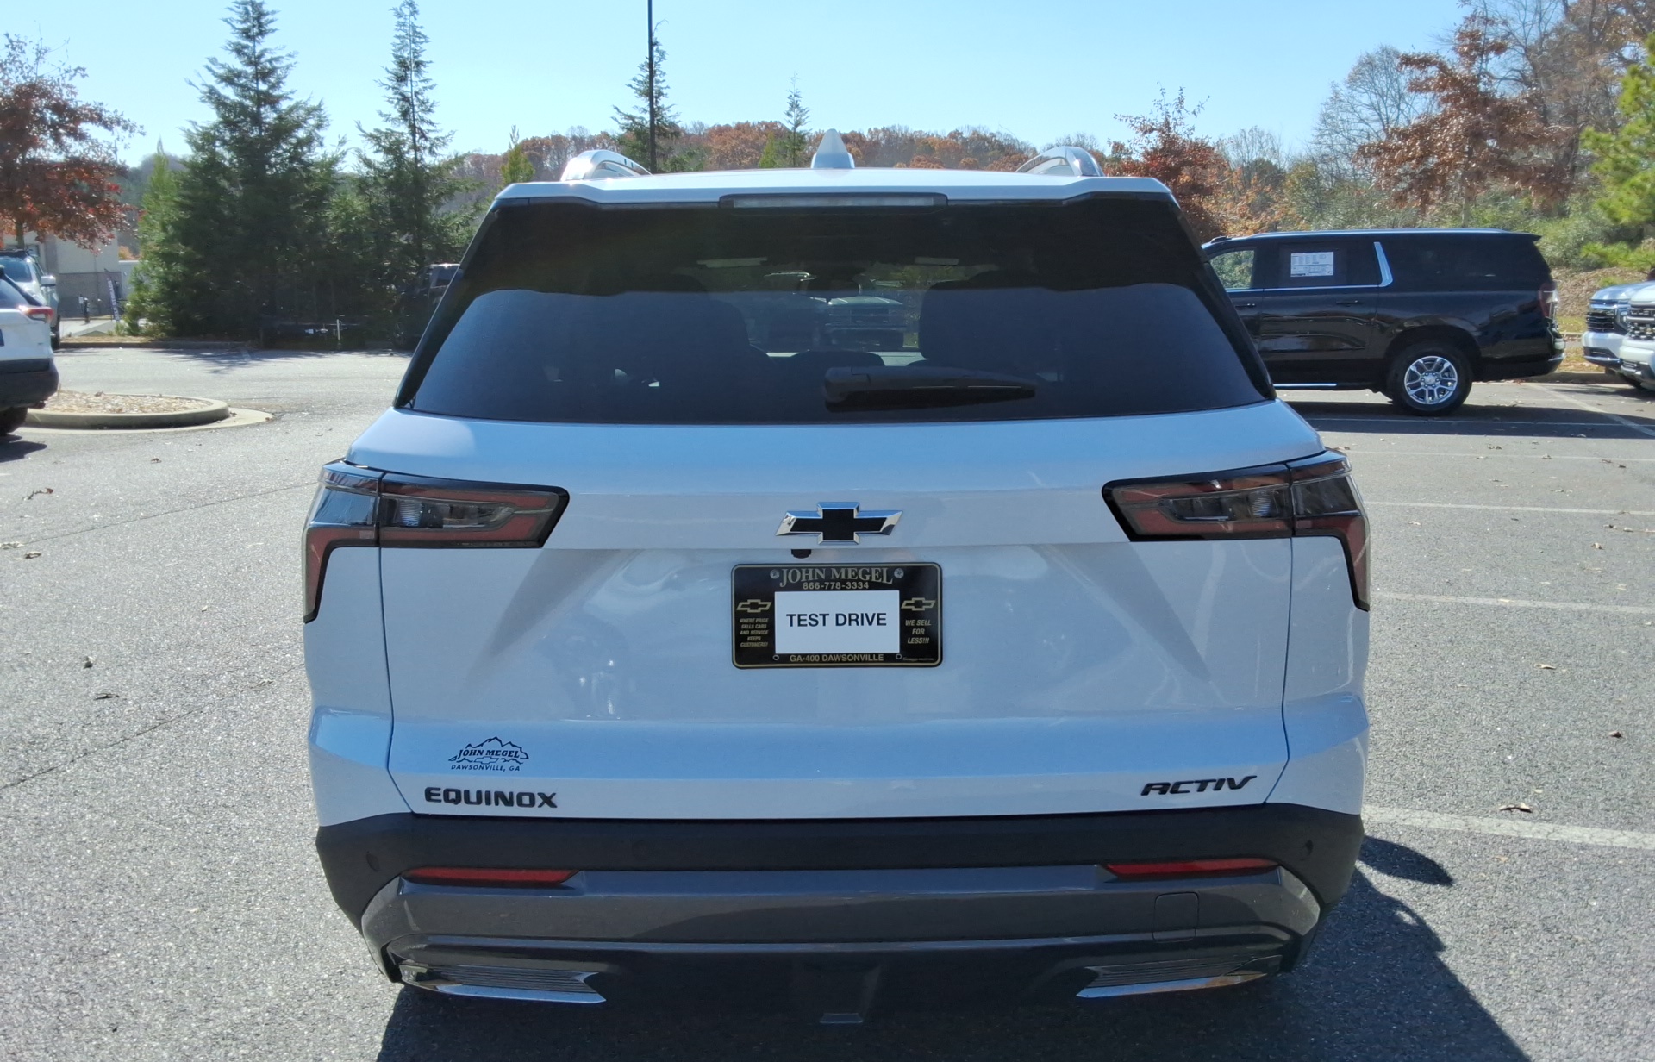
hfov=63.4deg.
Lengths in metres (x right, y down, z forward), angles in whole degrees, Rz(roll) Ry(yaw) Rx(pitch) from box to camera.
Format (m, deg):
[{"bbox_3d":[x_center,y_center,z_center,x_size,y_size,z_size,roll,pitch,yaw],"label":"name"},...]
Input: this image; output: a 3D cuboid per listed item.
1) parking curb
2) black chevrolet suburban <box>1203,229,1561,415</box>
[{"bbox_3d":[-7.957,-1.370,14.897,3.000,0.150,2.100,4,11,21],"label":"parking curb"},{"bbox_3d":[5.097,-2.395,15.212,5.700,1.920,2.060,3,11,16],"label":"black chevrolet suburban"}]

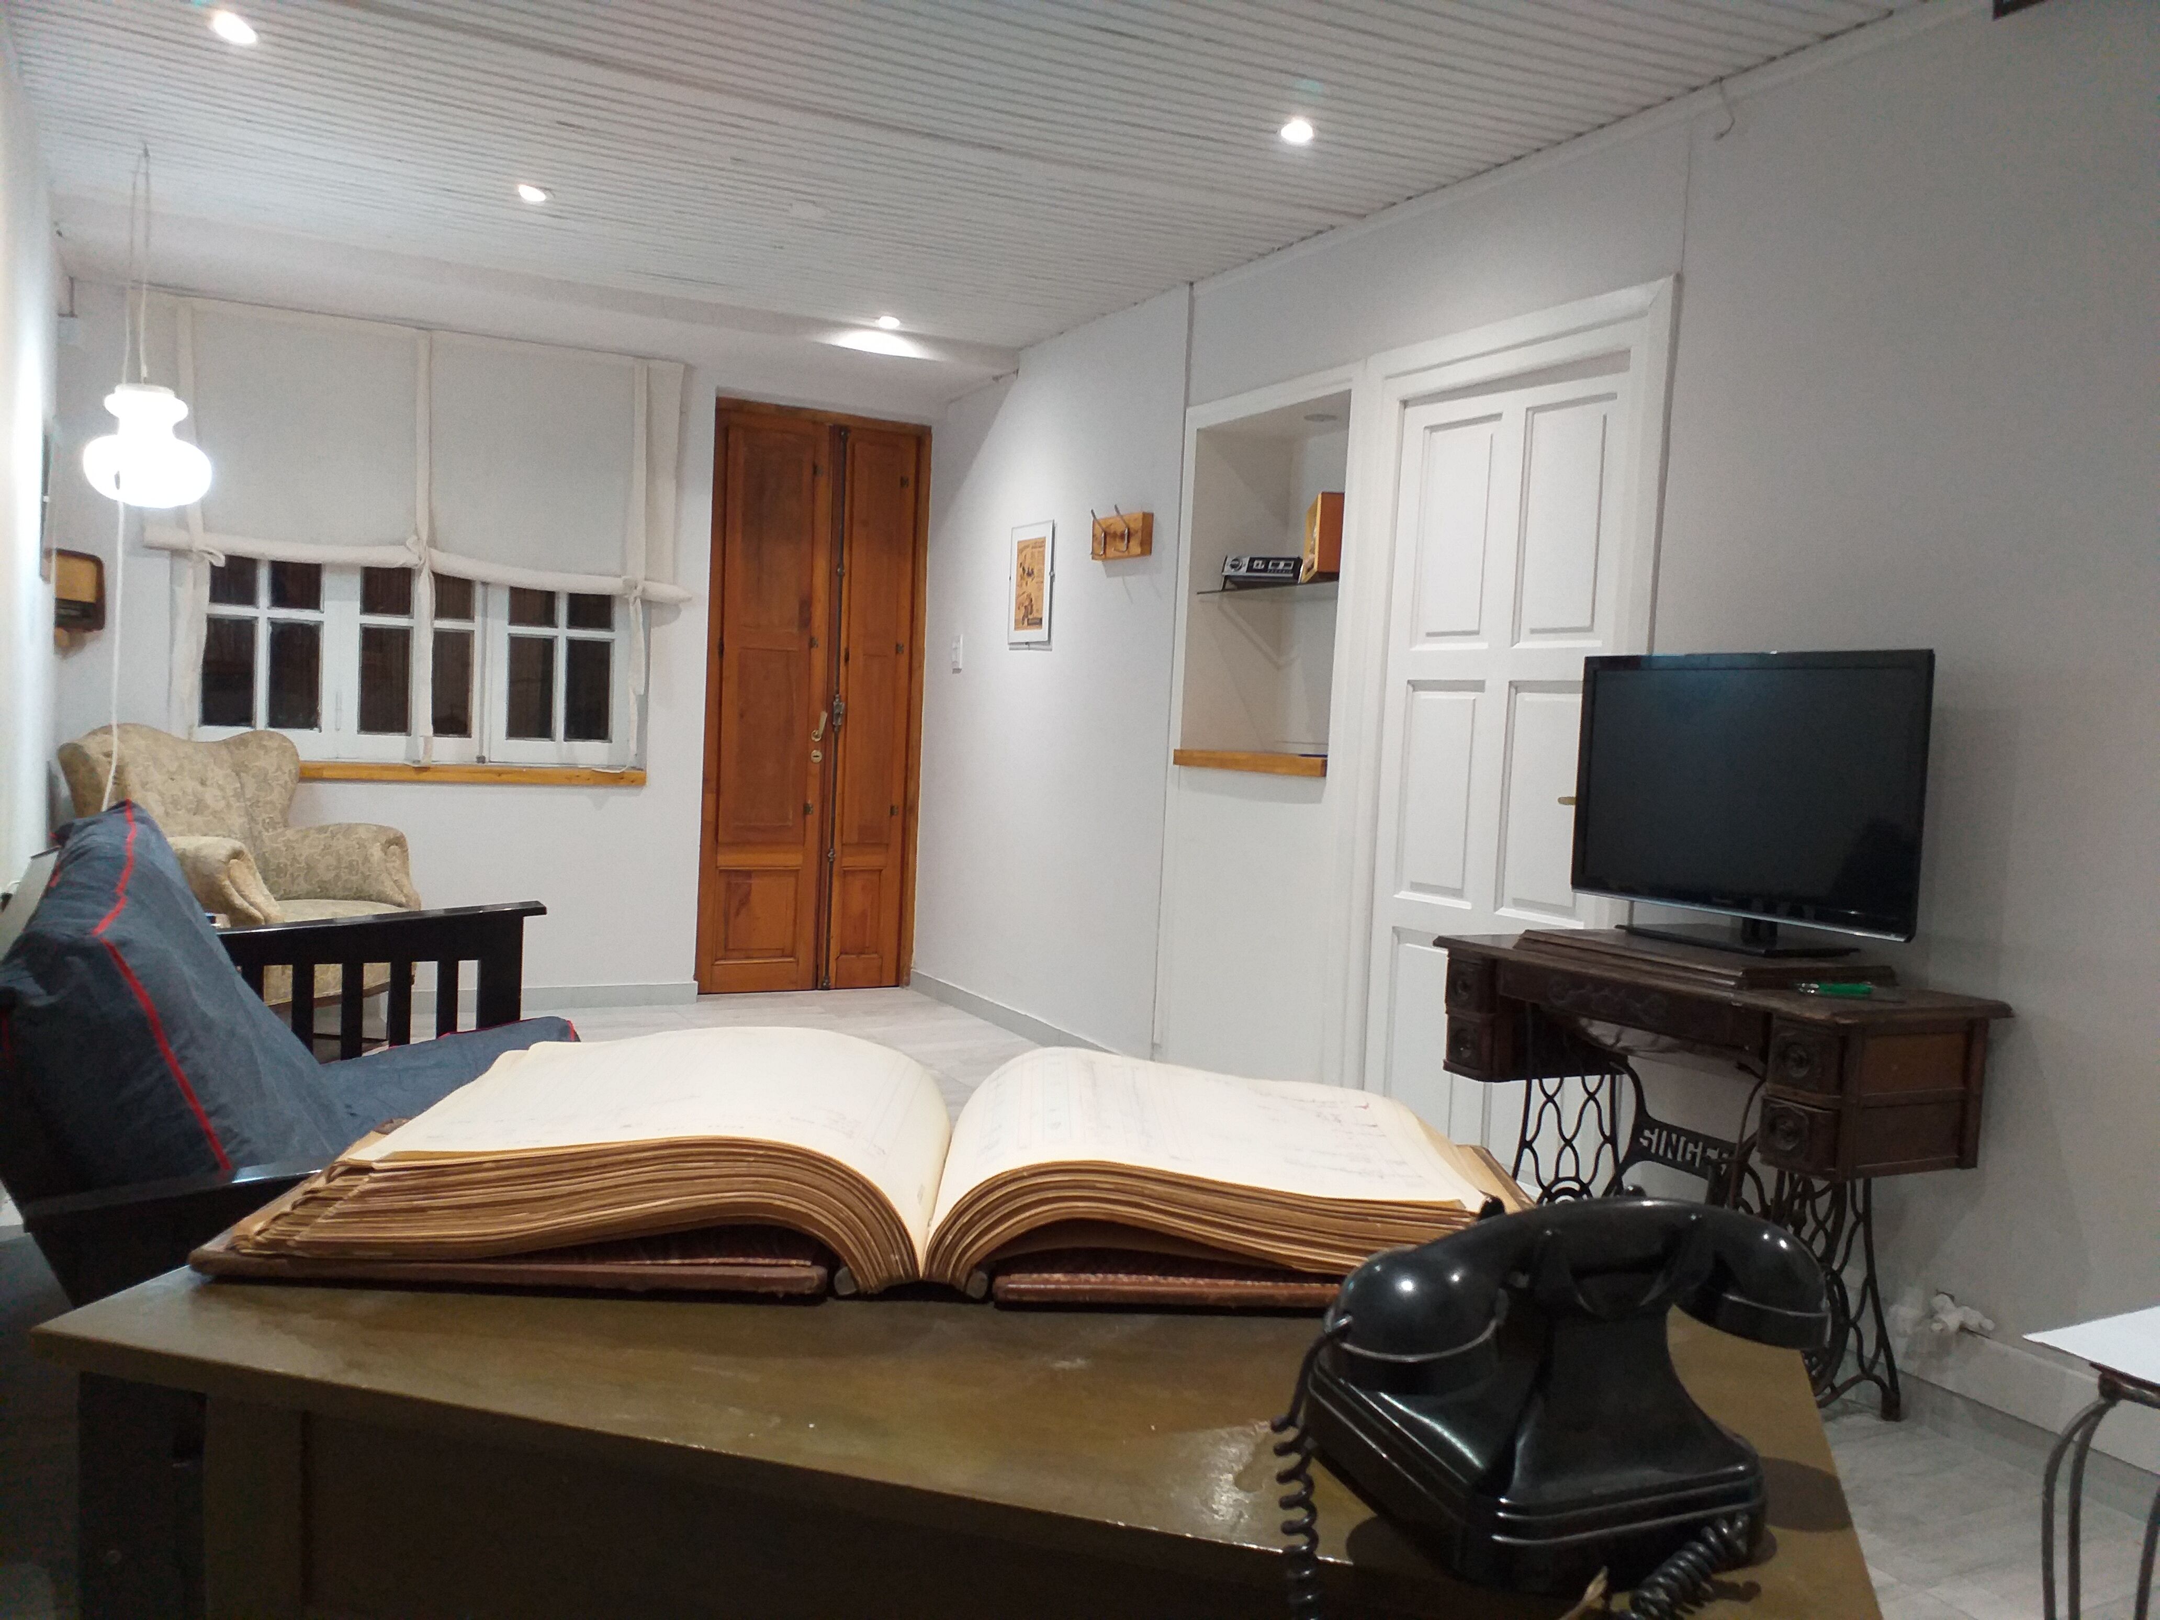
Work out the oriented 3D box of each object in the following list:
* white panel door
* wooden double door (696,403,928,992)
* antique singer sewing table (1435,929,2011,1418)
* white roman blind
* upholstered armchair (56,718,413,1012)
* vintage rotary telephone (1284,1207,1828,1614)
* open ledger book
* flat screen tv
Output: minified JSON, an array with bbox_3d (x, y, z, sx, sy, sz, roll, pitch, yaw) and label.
[{"bbox_3d":[0.975,-0.007,3.822,0.045,1.944,0.681,0,4,-35],"label":"white panel door"},{"bbox_3d":[-1.045,-0.420,6.410,0.866,2.277,0.070,1,4,-26],"label":"wooden double door"},{"bbox_3d":[1.089,0.644,2.884,0.460,0.778,0.891,1,4,-29],"label":"antique singer sewing table"},{"bbox_3d":[-2.206,-0.956,5.562,1.736,1.386,0.090,1,4,-26],"label":"white roman blind"},{"bbox_3d":[-2.490,0.249,4.810,0.760,1.000,0.720,4,4,25],"label":"upholstered armchair"},{"bbox_3d":[0.221,0.257,0.778,0.240,0.156,0.165,2,4,-19],"label":"vintage rotary telephone"},{"bbox_3d":[-0.100,0.250,1.173,0.900,0.097,0.315,3,3,-4],"label":"open ledger book"},{"bbox_3d":[1.183,-0.020,2.956,0.210,0.528,0.753,1,4,-29],"label":"flat screen tv"}]

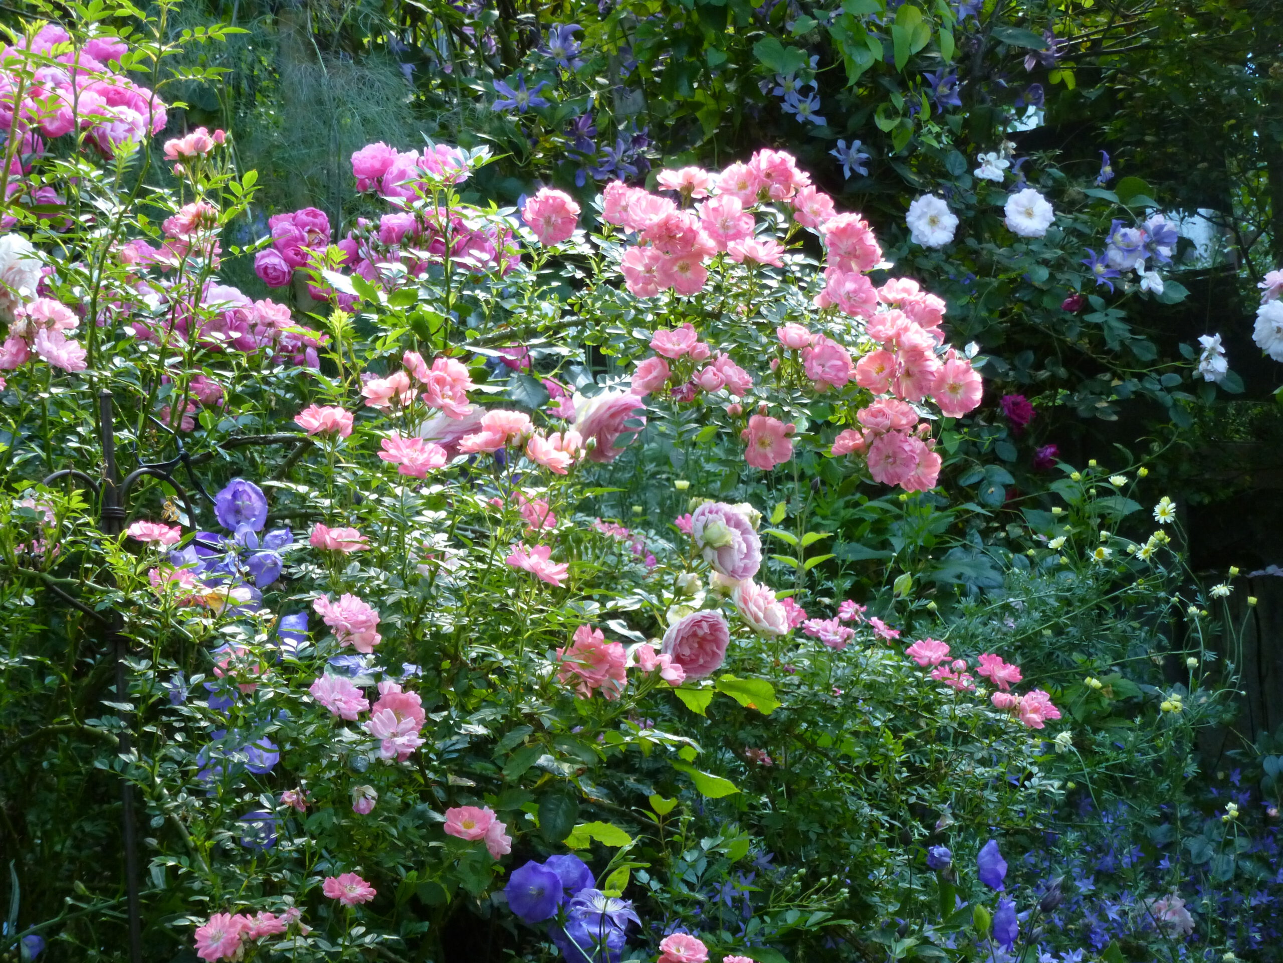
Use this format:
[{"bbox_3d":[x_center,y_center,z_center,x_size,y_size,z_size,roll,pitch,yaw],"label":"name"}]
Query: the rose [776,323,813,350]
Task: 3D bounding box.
[{"bbox_3d":[0.163,-0.152,2.980,0.037,0.023,0.037,-3,18,0],"label":"rose"}]

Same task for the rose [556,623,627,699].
[{"bbox_3d":[-0.048,0.184,2.800,0.074,0.074,0.044,1,-17,6],"label":"rose"}]

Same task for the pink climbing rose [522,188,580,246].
[{"bbox_3d":[-0.096,-0.283,3.000,0.062,0.062,0.031,1,6,6],"label":"pink climbing rose"}]

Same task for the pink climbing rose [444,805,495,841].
[{"bbox_3d":[-0.169,0.339,2.770,0.045,0.020,0.045,1,50,9],"label":"pink climbing rose"}]

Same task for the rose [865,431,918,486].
[{"bbox_3d":[0.264,-0.025,2.960,0.058,0.058,0.029,1,6,6],"label":"rose"}]

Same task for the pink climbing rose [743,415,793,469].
[{"bbox_3d":[0.132,-0.041,2.950,0.057,0.057,0.025,0,-3,3],"label":"pink climbing rose"}]

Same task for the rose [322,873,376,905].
[{"bbox_3d":[-0.286,0.401,2.750,0.048,0.020,0.048,7,30,0],"label":"rose"}]

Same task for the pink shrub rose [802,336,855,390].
[{"bbox_3d":[0.189,-0.120,2.850,0.051,0.051,0.038,1,8,9],"label":"pink shrub rose"}]

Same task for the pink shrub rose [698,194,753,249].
[{"bbox_3d":[0.089,-0.277,3.000,0.059,0.059,0.029,0,0,-3],"label":"pink shrub rose"}]

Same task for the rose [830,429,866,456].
[{"bbox_3d":[0.221,-0.039,2.970,0.035,0.023,0.035,-19,24,0],"label":"rose"}]

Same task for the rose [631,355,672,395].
[{"bbox_3d":[0.015,-0.108,2.980,0.042,0.032,0.042,-28,30,0],"label":"rose"}]

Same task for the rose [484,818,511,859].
[{"bbox_3d":[-0.141,0.348,2.750,0.030,0.040,0.040,2,8,15],"label":"rose"}]

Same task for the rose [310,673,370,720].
[{"bbox_3d":[-0.301,0.217,2.780,0.059,0.027,0.059,25,34,0],"label":"rose"}]

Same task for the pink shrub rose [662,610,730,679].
[{"bbox_3d":[0.051,0.164,2.850,0.071,0.071,0.043,-3,6,-17],"label":"pink shrub rose"}]

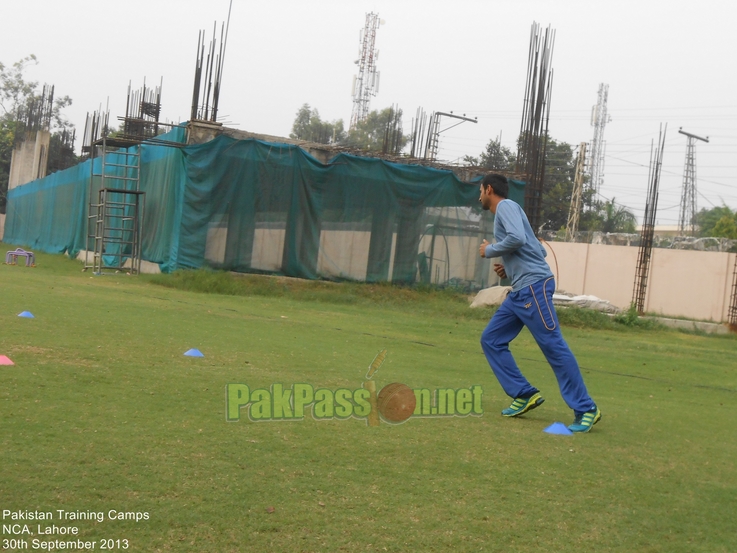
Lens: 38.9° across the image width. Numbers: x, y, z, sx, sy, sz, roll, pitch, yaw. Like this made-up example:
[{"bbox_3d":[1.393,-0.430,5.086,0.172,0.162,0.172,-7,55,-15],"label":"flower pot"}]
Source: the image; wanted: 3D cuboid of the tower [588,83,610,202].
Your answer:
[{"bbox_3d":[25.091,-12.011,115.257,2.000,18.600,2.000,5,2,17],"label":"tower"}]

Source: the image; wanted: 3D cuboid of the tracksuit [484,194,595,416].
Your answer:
[{"bbox_3d":[1.171,0.197,6.980,0.770,1.370,0.520,5,2,10],"label":"tracksuit"}]

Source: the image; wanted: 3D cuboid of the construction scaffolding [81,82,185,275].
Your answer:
[{"bbox_3d":[-5.747,-2.352,25.300,2.000,4.400,1.500,4,2,-21],"label":"construction scaffolding"}]

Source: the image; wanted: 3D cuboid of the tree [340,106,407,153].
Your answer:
[{"bbox_3d":[0.096,-7.048,80.164,5.200,11.870,5.200,5,2,0],"label":"tree"}]

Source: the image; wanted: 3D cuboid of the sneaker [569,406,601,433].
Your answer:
[{"bbox_3d":[1.428,0.940,6.880,0.275,0.130,0.105,-25,-11,23],"label":"sneaker"}]

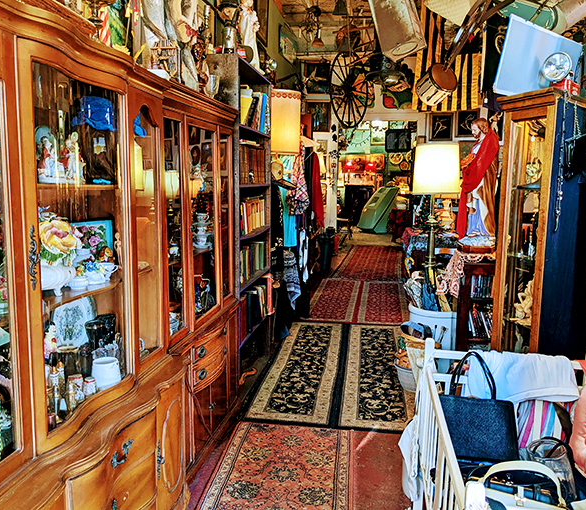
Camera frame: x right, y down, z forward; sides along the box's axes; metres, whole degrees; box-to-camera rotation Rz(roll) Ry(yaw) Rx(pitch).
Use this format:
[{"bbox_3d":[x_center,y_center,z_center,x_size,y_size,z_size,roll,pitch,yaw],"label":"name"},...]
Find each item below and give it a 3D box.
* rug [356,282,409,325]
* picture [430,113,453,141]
[{"bbox_3d":[1.211,0.590,7.045,0.643,0.012,2.478,2,8,9],"label":"rug"},{"bbox_3d":[3.106,-2.677,11.100,0.469,0.579,0.030,2,8,9],"label":"picture"}]

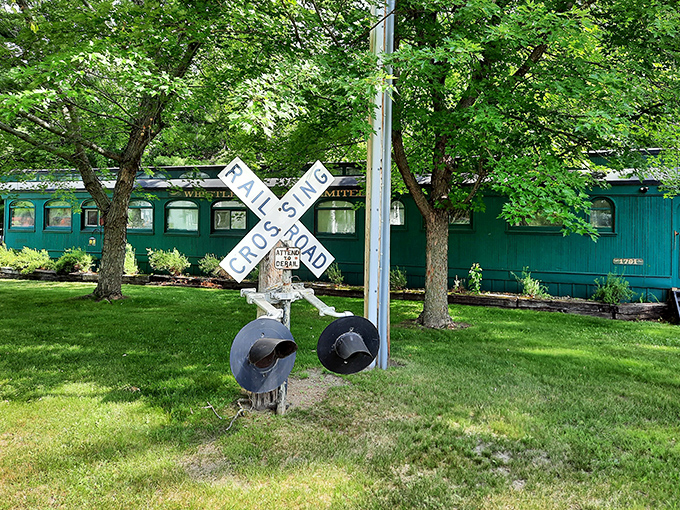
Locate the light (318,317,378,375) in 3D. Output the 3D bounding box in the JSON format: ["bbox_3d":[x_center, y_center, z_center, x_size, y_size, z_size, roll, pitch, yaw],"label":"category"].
[{"bbox_3d":[0.088,0.765,3.998,0.530,0.530,0.350,1,13,-11],"label":"light"}]

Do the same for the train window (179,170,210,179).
[{"bbox_3d":[-4.342,-2.397,14.688,1.128,0.253,0.100,2,2,19],"label":"train window"}]

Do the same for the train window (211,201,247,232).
[{"bbox_3d":[-3.036,-1.046,13.537,1.137,0.906,0.120,2,2,19],"label":"train window"}]

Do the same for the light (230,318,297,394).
[{"bbox_3d":[-0.496,0.707,3.420,0.530,0.530,0.350,0,-3,-37],"label":"light"}]

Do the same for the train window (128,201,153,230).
[{"bbox_3d":[-5.963,-1.154,14.551,1.187,0.944,0.120,2,2,19],"label":"train window"}]

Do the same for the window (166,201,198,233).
[{"bbox_3d":[-4.499,-1.085,14.044,1.139,0.940,0.120,2,2,19],"label":"window"}]

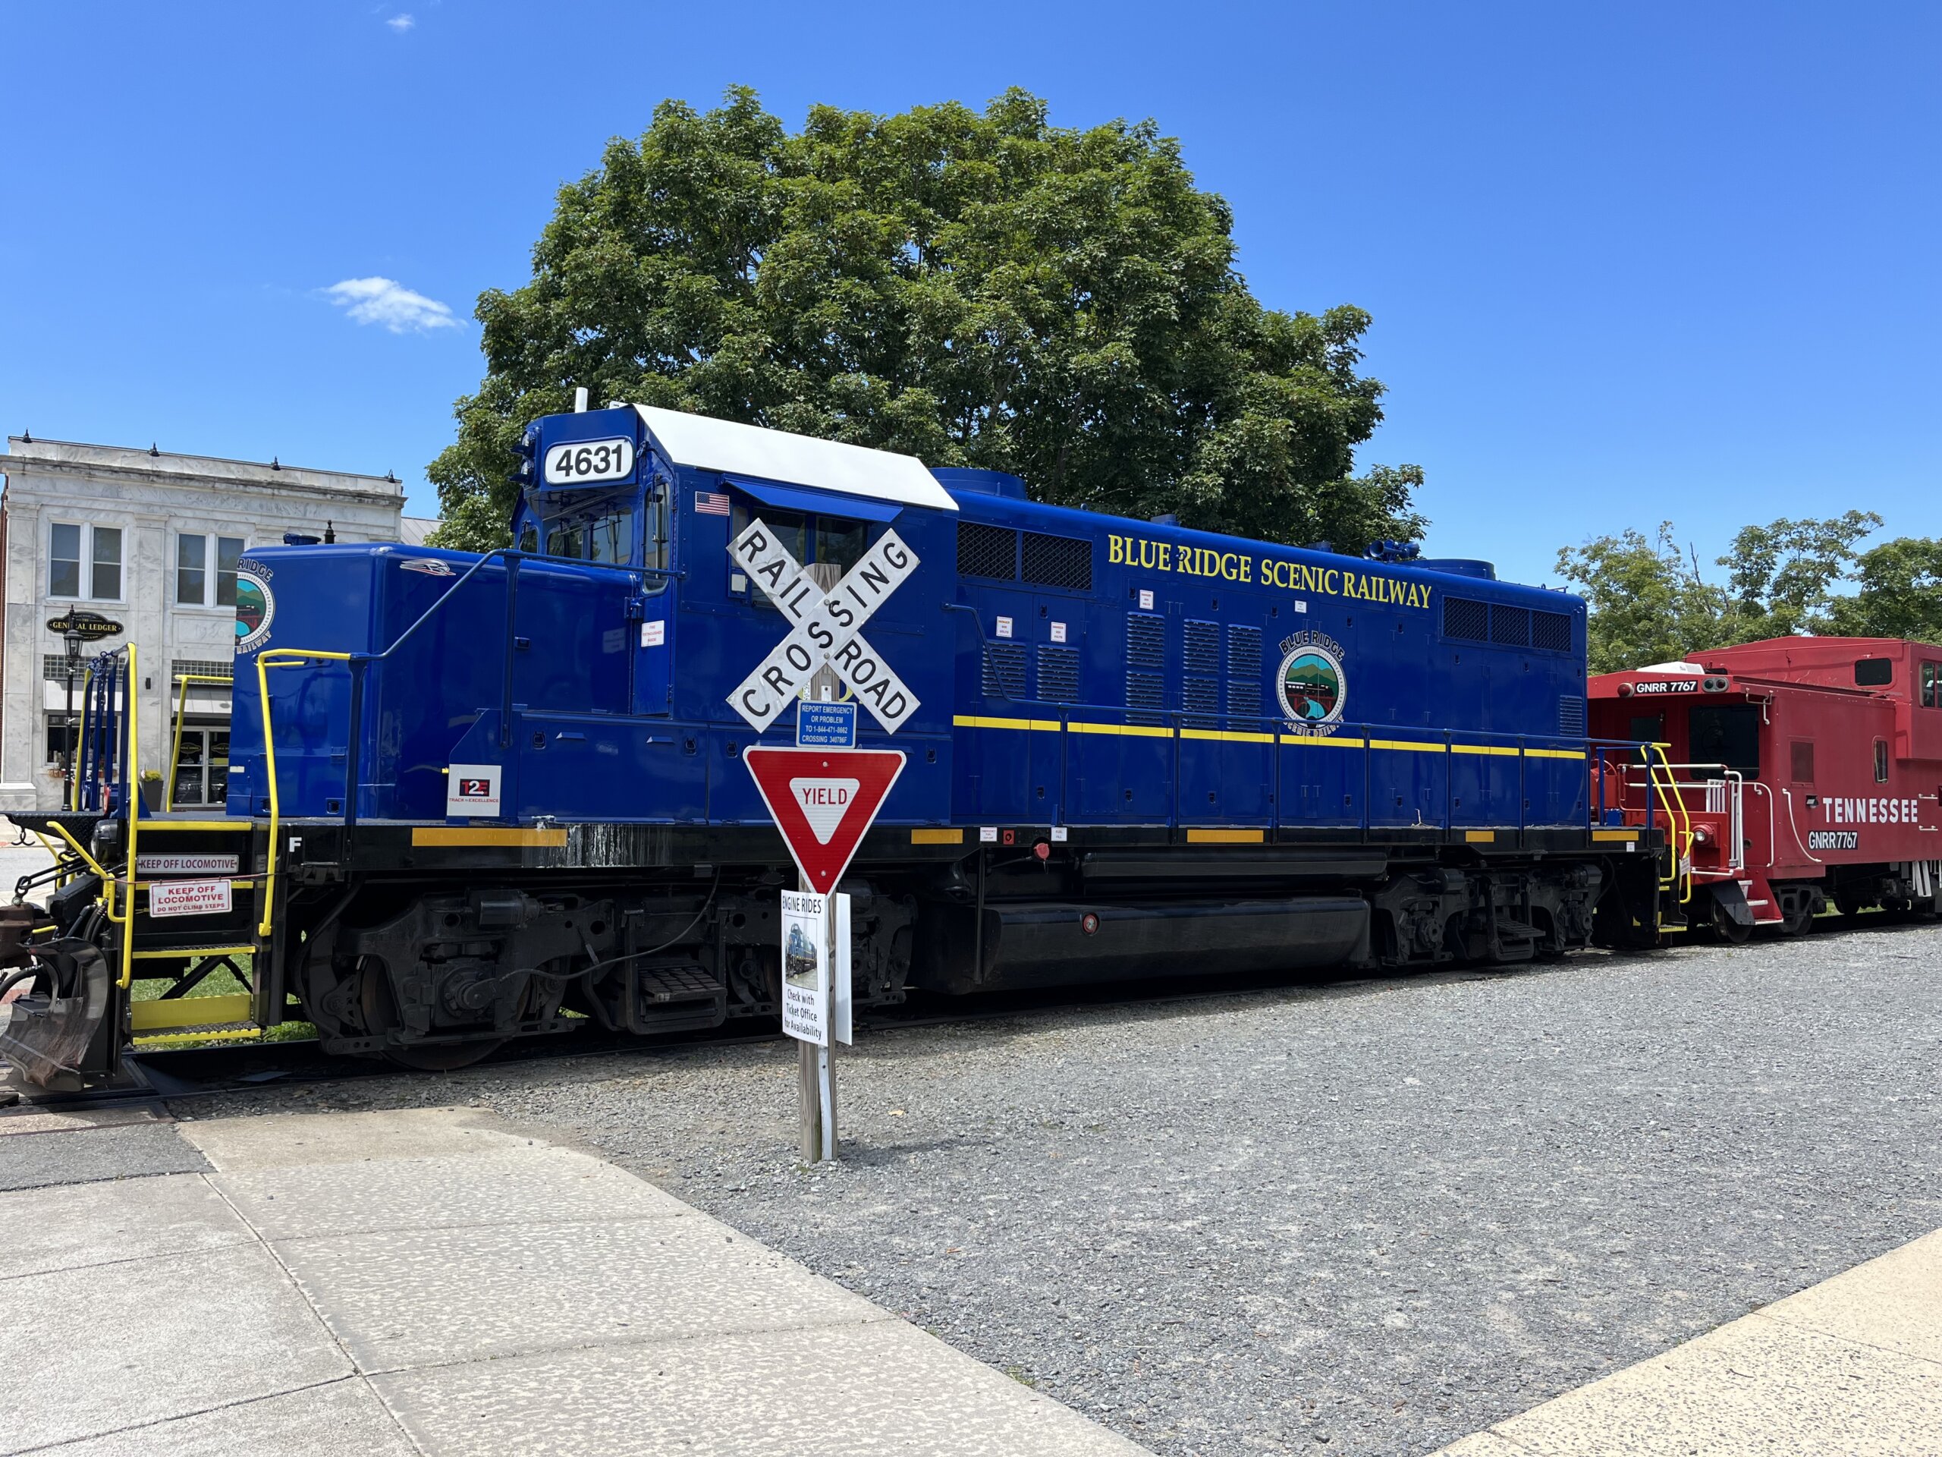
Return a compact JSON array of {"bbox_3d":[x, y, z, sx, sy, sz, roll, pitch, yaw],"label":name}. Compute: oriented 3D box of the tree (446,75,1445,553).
[{"bbox_3d":[-0.610,-3.900,23.700,16.000,13.100,15.000,1,-3,-2],"label":"tree"}]

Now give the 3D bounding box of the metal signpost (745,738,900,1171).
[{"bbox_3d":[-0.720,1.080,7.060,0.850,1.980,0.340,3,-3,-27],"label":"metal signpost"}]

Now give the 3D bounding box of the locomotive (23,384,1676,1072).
[{"bbox_3d":[1.181,0.182,13.376,16.800,4.420,3.100,3,-3,-37],"label":"locomotive"}]

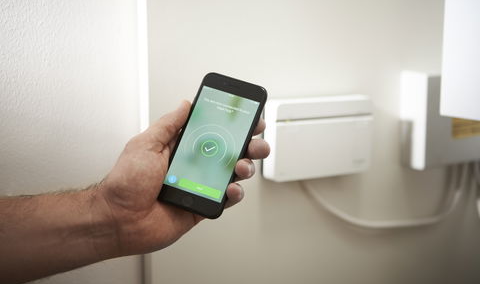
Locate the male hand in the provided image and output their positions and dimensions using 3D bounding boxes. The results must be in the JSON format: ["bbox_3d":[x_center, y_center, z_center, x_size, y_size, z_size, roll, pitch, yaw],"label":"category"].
[{"bbox_3d":[-0.055,0.035,0.748,0.158,0.143,0.095,-1,-6,9],"label":"male hand"}]

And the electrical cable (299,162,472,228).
[{"bbox_3d":[0.203,0.079,1.046,0.294,0.083,0.030,-5,9,-30],"label":"electrical cable"}]

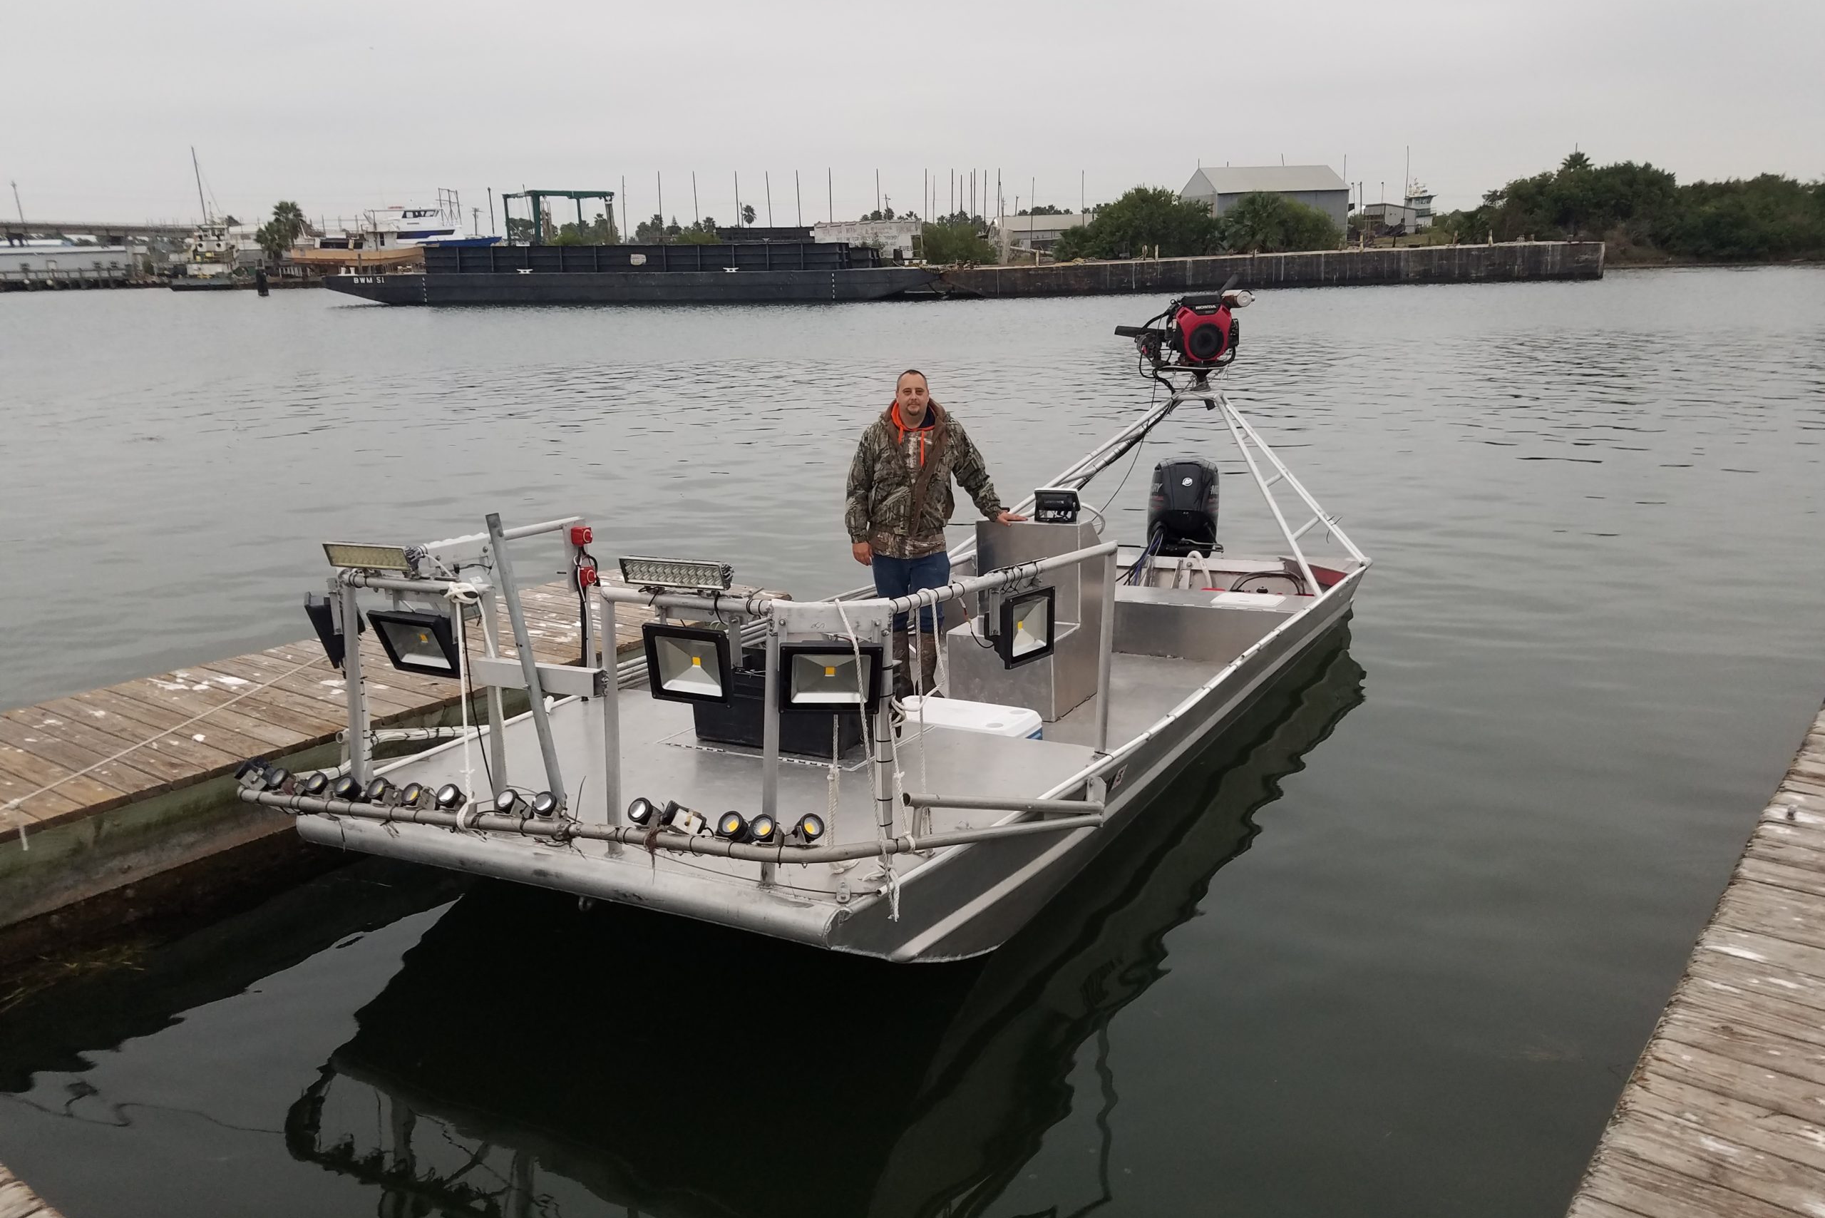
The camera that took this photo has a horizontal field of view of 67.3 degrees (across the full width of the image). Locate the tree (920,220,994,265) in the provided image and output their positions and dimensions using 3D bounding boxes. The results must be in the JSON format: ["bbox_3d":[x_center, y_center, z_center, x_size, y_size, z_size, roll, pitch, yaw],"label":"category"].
[{"bbox_3d":[3.353,-27.747,104.000,5.600,3.800,4.900,-1,14,2],"label":"tree"}]

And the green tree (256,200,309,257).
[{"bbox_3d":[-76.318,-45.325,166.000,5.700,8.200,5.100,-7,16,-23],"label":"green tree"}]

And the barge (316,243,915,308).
[{"bbox_3d":[-17.100,-20.600,84.600,36.600,3.800,9.140,1,15,8],"label":"barge"}]

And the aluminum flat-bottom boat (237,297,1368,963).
[{"bbox_3d":[0.370,-0.320,6.650,2.450,2.150,6.350,7,17,29],"label":"aluminum flat-bottom boat"}]

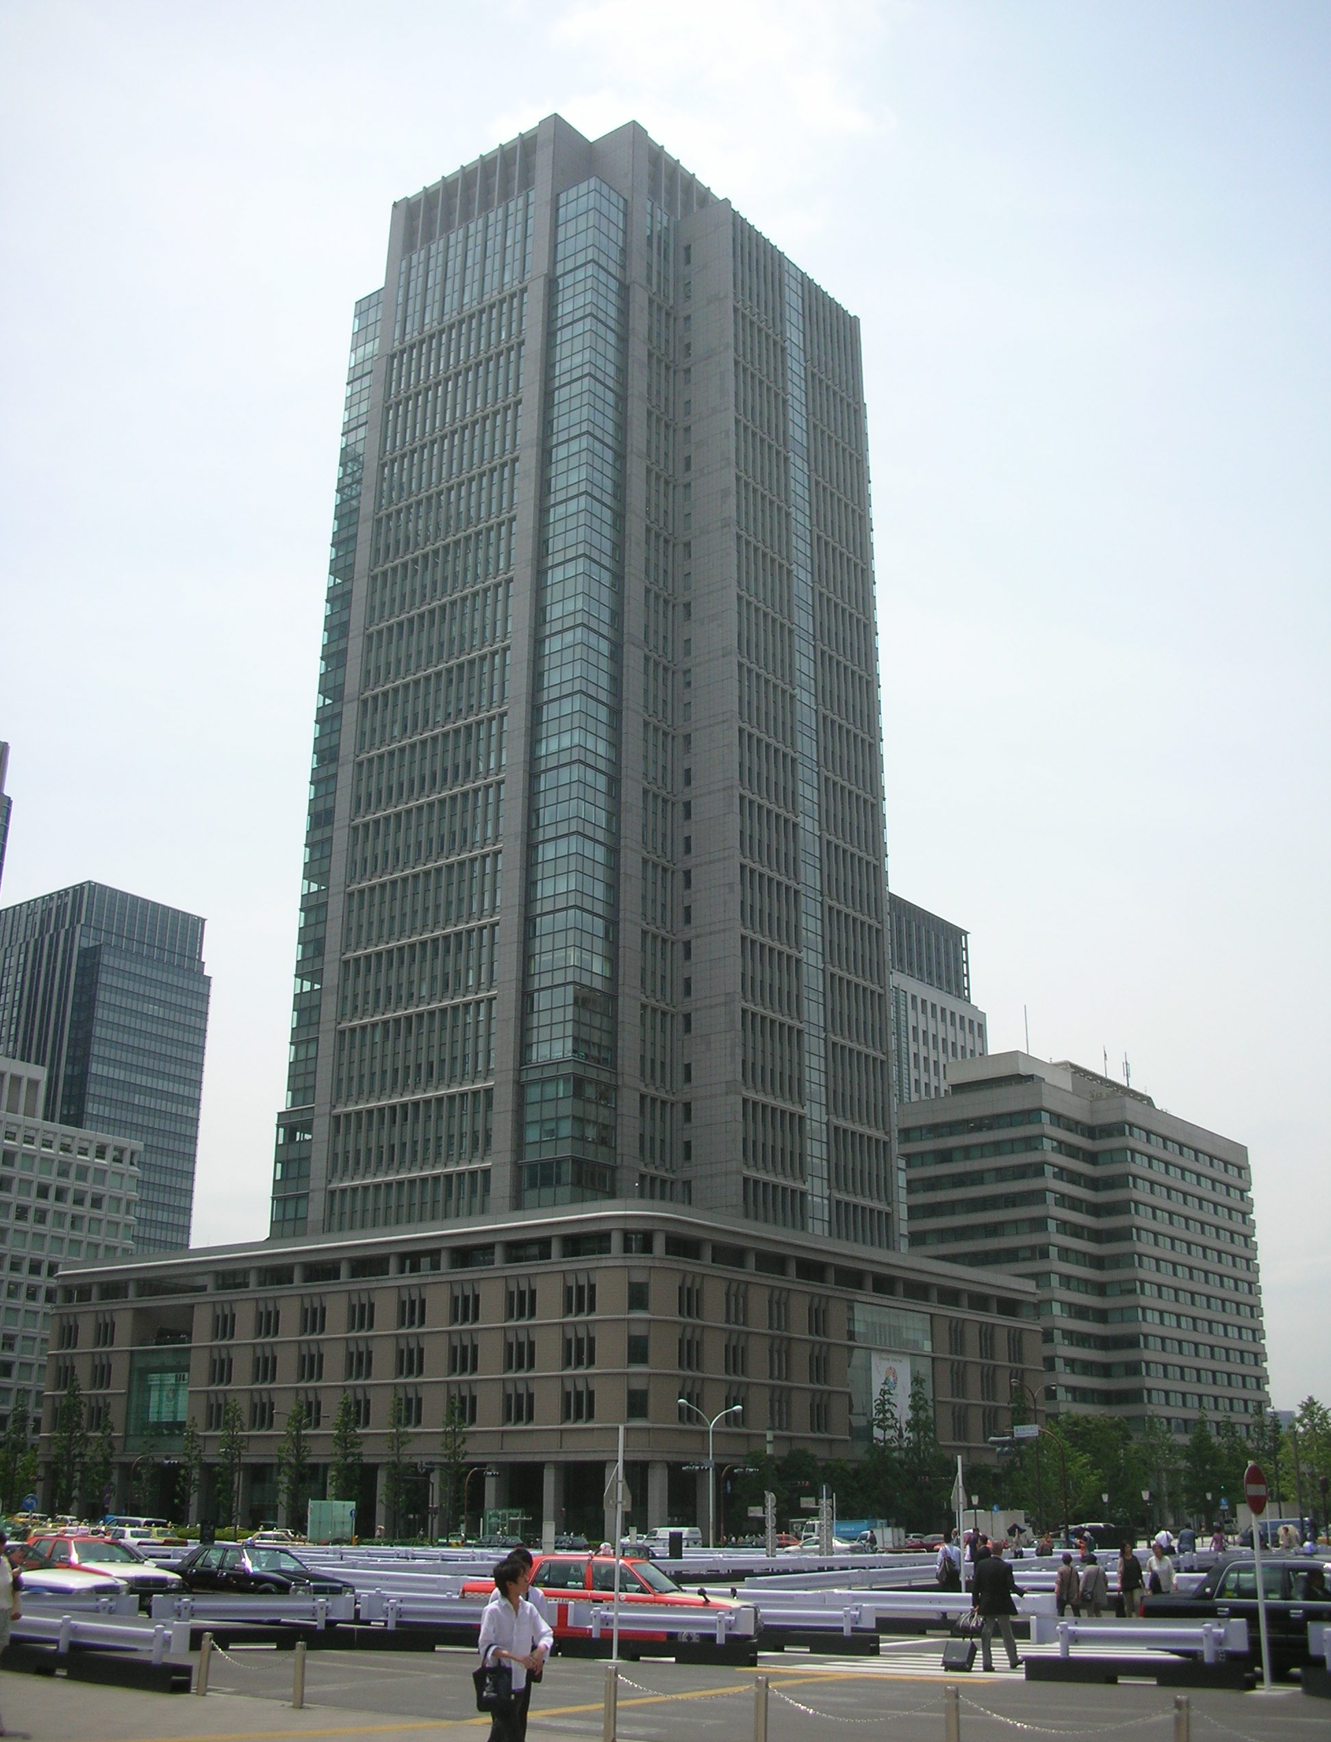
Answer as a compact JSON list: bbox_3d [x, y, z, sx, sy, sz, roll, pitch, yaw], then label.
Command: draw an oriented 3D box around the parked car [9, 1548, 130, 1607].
[{"bbox_3d":[-11.217,11.842,30.018,4.650,1.500,1.700,-7,-21,19],"label":"parked car"}]

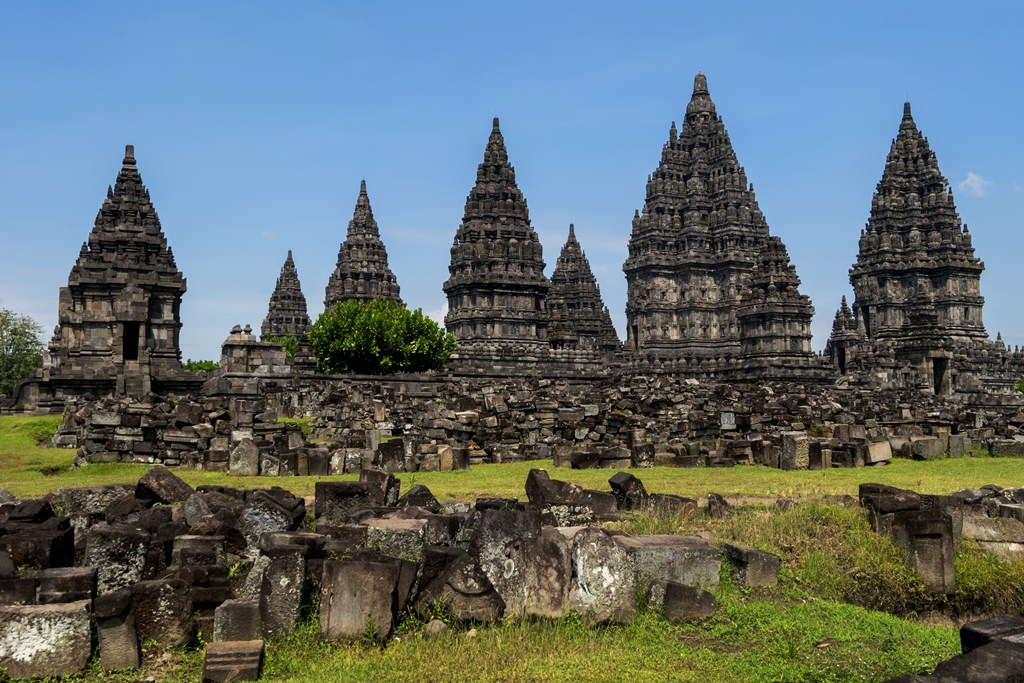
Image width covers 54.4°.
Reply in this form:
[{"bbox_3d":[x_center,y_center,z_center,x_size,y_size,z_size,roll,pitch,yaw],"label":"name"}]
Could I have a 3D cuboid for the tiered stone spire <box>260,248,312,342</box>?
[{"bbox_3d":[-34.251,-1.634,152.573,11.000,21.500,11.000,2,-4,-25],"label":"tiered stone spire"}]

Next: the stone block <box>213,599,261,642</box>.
[{"bbox_3d":[-1.688,1.729,6.139,0.279,0.201,0.280,0,-2,-12],"label":"stone block"}]

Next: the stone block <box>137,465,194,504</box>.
[{"bbox_3d":[-3.112,1.284,8.942,0.430,0.240,0.340,31,-14,-18],"label":"stone block"}]

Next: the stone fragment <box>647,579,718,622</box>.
[{"bbox_3d":[1.250,1.880,7.256,0.420,0.280,0.270,2,-4,-28],"label":"stone fragment"}]

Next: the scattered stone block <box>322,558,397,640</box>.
[{"bbox_3d":[-1.056,1.775,6.891,0.530,0.540,0.280,0,-3,-6],"label":"scattered stone block"}]

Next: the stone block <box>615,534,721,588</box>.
[{"bbox_3d":[1.199,1.722,7.790,0.773,0.344,0.500,0,-2,0],"label":"stone block"}]

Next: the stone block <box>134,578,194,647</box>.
[{"bbox_3d":[-2.320,1.805,6.629,0.400,0.420,0.320,1,-3,-16],"label":"stone block"}]

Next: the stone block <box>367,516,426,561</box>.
[{"bbox_3d":[-0.923,1.603,7.995,0.486,0.303,0.500,0,-2,-5],"label":"stone block"}]

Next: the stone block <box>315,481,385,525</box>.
[{"bbox_3d":[-1.507,1.506,9.230,0.640,0.380,0.380,0,-3,-7],"label":"stone block"}]

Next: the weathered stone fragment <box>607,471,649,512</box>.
[{"bbox_3d":[1.423,1.830,12.139,0.426,0.415,0.420,-1,-2,15],"label":"weathered stone fragment"}]

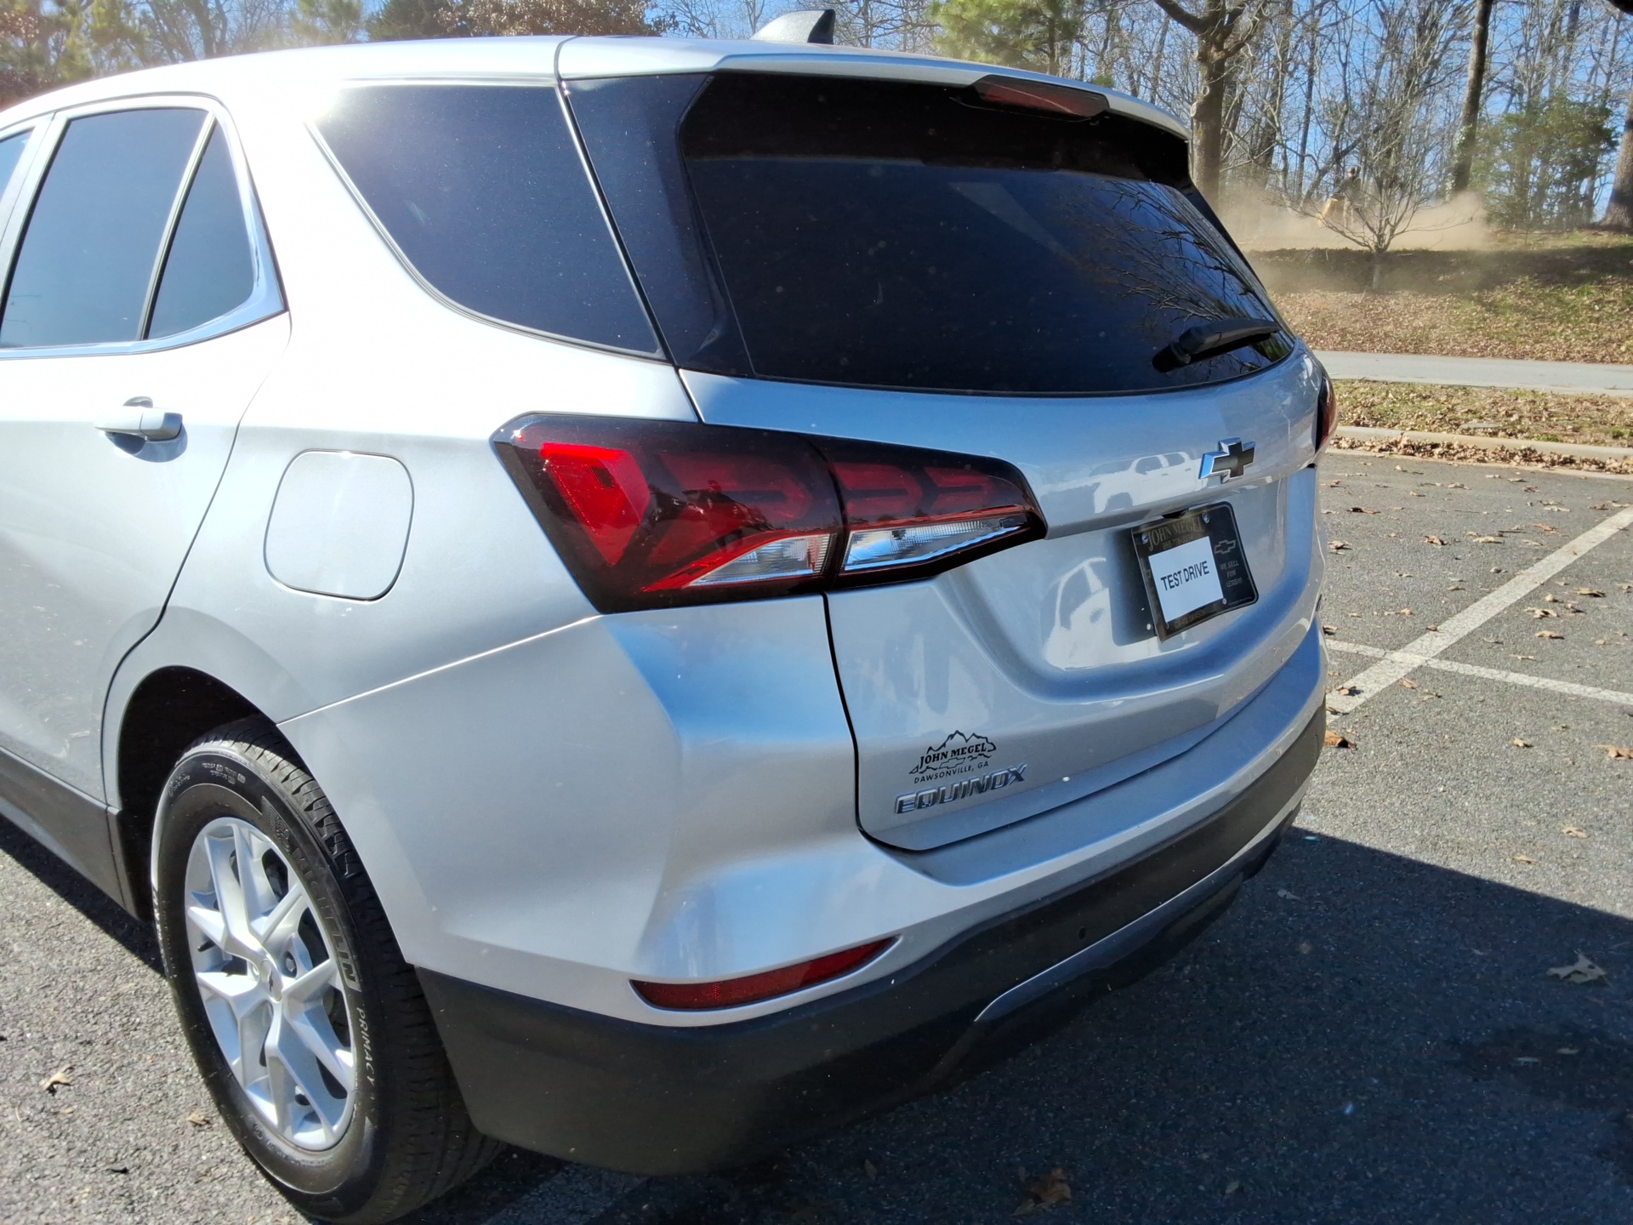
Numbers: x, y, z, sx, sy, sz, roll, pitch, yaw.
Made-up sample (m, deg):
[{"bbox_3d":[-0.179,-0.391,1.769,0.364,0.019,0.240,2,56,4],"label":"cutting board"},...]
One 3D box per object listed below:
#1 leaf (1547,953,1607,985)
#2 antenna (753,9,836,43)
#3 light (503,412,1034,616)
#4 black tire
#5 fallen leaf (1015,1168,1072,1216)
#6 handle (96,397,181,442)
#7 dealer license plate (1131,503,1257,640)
[{"bbox_3d":[1.474,0.684,2.554,0.116,0.030,0.108,8,16,28],"label":"leaf"},{"bbox_3d":[-0.054,-0.899,2.069,0.180,0.065,0.065,12,19,39],"label":"antenna"},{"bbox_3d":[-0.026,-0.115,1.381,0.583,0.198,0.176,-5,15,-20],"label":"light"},{"bbox_3d":[-0.699,0.487,1.896,0.720,0.720,0.230,12,19,39],"label":"black tire"},{"bbox_3d":[0.333,0.842,1.931,0.082,0.022,0.087,3,15,9],"label":"fallen leaf"},{"bbox_3d":[-0.915,-0.257,1.752,0.225,0.045,0.050,12,19,39],"label":"handle"},{"bbox_3d":[0.513,-0.059,1.773,0.012,0.152,0.304,-16,0,43],"label":"dealer license plate"}]

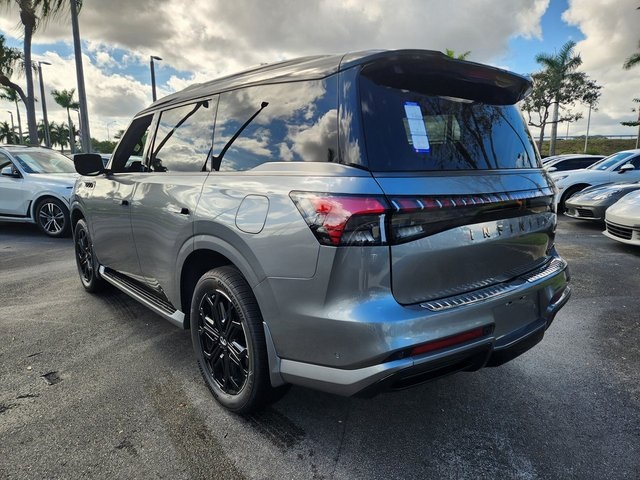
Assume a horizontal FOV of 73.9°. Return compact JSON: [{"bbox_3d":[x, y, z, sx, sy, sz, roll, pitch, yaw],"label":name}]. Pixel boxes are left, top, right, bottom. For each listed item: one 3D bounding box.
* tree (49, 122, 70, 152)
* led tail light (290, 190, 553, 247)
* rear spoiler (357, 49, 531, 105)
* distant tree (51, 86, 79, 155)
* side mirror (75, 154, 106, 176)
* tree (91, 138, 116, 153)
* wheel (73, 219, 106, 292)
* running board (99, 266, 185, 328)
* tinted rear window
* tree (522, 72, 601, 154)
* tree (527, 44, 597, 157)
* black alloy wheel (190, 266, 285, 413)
[{"bbox_3d":[-31.196,-11.002,50.909,2.800,6.800,2.800,0,10,0],"label":"tree"},{"bbox_3d":[0.797,-0.170,2.268,1.950,0.210,0.480,-8,13,-40],"label":"led tail light"},{"bbox_3d":[0.735,-0.804,2.236,1.380,0.190,0.360,-8,13,-40],"label":"rear spoiler"},{"bbox_3d":[-20.982,-8.808,35.039,2.500,8.000,2.500,0,10,0],"label":"distant tree"},{"bbox_3d":[-2.094,-0.671,3.823,0.260,0.210,0.160,-8,13,-40],"label":"side mirror"},{"bbox_3d":[-34.843,-13.538,68.742,4.800,5.700,4.800,0,10,0],"label":"tree"},{"bbox_3d":[-2.487,0.162,4.802,0.280,0.830,0.830,-8,13,-40],"label":"wheel"},{"bbox_3d":[-1.470,0.395,3.582,0.210,0.100,2.050,-8,13,-40],"label":"running board"},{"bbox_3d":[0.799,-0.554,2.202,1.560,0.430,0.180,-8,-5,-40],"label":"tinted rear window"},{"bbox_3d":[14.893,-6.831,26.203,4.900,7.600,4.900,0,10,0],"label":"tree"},{"bbox_3d":[16.310,-8.710,28.922,4.400,10.400,4.400,0,10,0],"label":"tree"},{"bbox_3d":[-0.464,0.569,2.522,0.280,0.830,0.830,-8,13,-40],"label":"black alloy wheel"}]

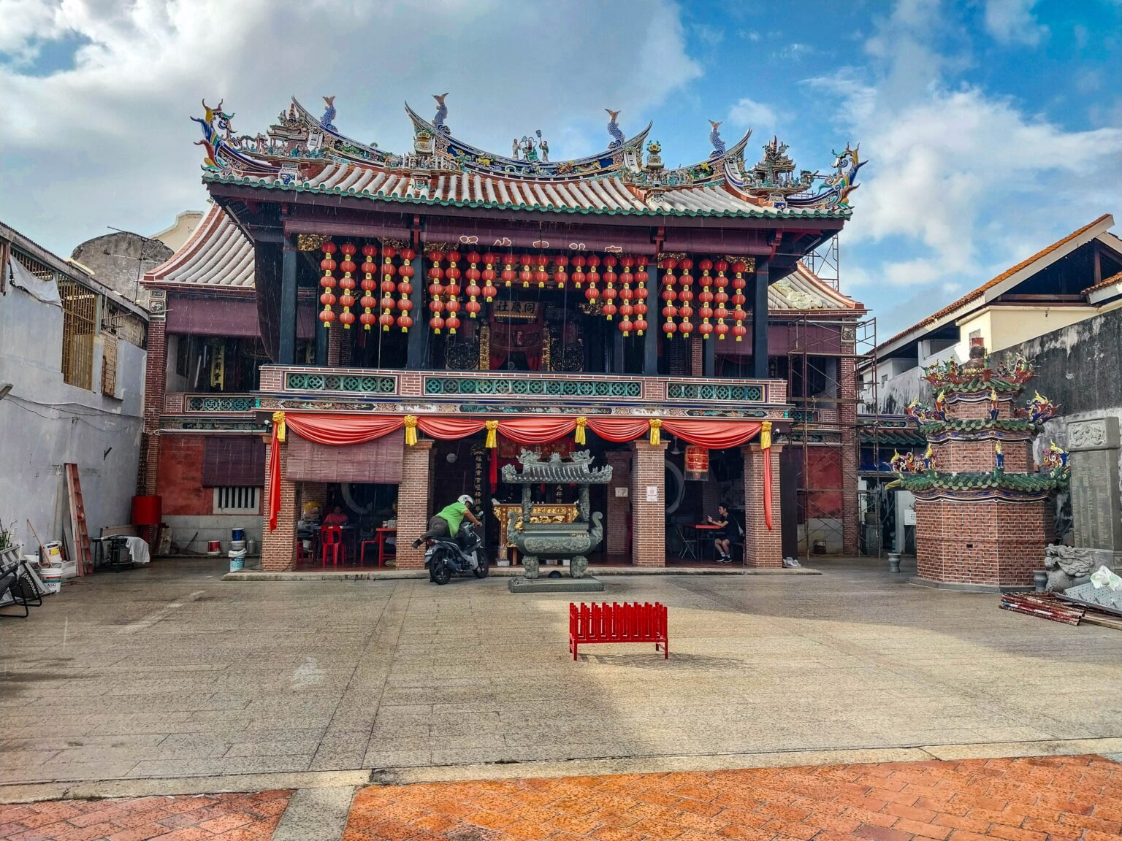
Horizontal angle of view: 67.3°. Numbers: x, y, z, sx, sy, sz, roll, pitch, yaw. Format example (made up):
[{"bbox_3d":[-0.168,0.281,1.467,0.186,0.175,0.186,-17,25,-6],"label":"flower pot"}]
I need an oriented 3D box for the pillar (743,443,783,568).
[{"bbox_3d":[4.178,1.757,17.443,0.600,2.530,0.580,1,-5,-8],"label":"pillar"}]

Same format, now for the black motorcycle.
[{"bbox_3d":[-1.836,2.350,15.219,0.700,1.100,1.900,-2,-5,29],"label":"black motorcycle"}]

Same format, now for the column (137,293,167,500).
[{"bbox_3d":[-9.726,-0.015,20.199,0.390,6.258,0.390,1,-5,-8],"label":"column"}]

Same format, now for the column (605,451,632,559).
[{"bbox_3d":[1.430,2.067,21.053,0.530,2.540,0.530,1,-5,-8],"label":"column"}]

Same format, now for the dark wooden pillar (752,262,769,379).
[{"bbox_3d":[4.349,-1.998,18.249,0.260,2.911,0.260,1,-5,-8],"label":"dark wooden pillar"}]

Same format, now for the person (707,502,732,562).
[{"bbox_3d":[3.572,2.488,18.800,0.700,1.315,0.470,3,-5,-28],"label":"person"}]

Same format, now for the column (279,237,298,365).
[{"bbox_3d":[-5.289,-2.105,16.449,0.290,2.950,0.290,1,-5,-8],"label":"column"}]

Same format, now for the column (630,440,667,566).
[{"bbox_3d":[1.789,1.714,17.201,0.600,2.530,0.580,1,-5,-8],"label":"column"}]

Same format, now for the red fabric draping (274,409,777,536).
[{"bbox_3d":[-0.547,1.038,16.314,9.750,2.240,0.320,1,-5,-8],"label":"red fabric draping"}]

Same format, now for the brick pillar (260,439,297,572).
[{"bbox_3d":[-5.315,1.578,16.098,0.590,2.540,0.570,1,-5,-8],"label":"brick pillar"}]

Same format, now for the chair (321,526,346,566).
[{"bbox_3d":[-4.483,2.482,16.593,0.460,0.830,0.500,1,-5,-2],"label":"chair"}]

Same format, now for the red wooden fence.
[{"bbox_3d":[0.536,1.976,7.964,0.890,0.490,0.430,1,-5,-8],"label":"red wooden fence"}]

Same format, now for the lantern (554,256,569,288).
[{"bbox_3d":[0.004,-3.080,17.363,0.290,0.678,0.290,1,-5,-8],"label":"lantern"}]

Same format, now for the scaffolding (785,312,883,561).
[{"bbox_3d":[6.924,0.422,21.343,2.000,6.080,1.020,1,-5,-8],"label":"scaffolding"}]

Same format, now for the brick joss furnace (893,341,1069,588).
[{"bbox_3d":[7.426,0.719,14.946,2.620,4.340,2.620,1,-5,-8],"label":"brick joss furnace"}]

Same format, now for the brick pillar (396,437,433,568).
[{"bbox_3d":[-2.930,1.666,16.868,0.660,2.526,0.660,1,-5,-8],"label":"brick pillar"}]

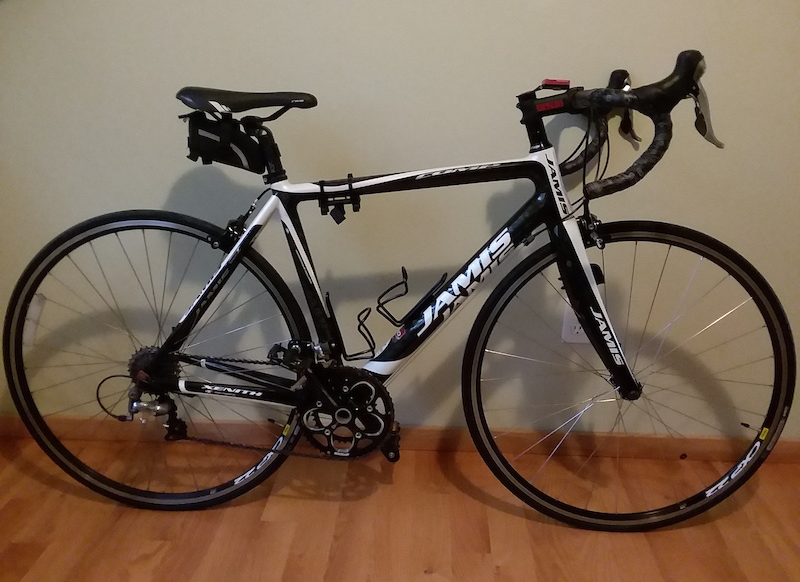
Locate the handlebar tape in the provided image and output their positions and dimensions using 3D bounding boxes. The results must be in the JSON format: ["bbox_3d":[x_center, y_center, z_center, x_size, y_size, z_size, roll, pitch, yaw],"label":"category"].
[{"bbox_3d":[0.397,-0.307,1.262,0.180,0.238,0.430,2,13,3],"label":"handlebar tape"}]

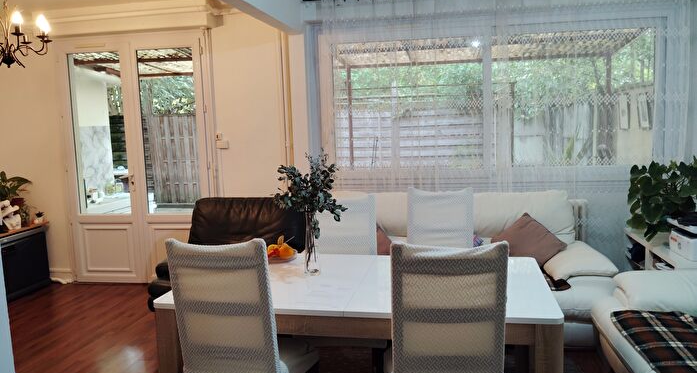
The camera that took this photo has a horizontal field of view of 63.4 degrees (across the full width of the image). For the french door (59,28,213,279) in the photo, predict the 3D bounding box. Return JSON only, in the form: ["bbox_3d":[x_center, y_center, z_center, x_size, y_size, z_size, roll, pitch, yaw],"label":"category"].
[{"bbox_3d":[-1.936,-0.229,5.223,1.480,2.300,0.090,0,7,11],"label":"french door"}]

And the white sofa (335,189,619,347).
[{"bbox_3d":[0.742,0.527,4.074,2.100,0.900,1.000,0,7,11],"label":"white sofa"}]

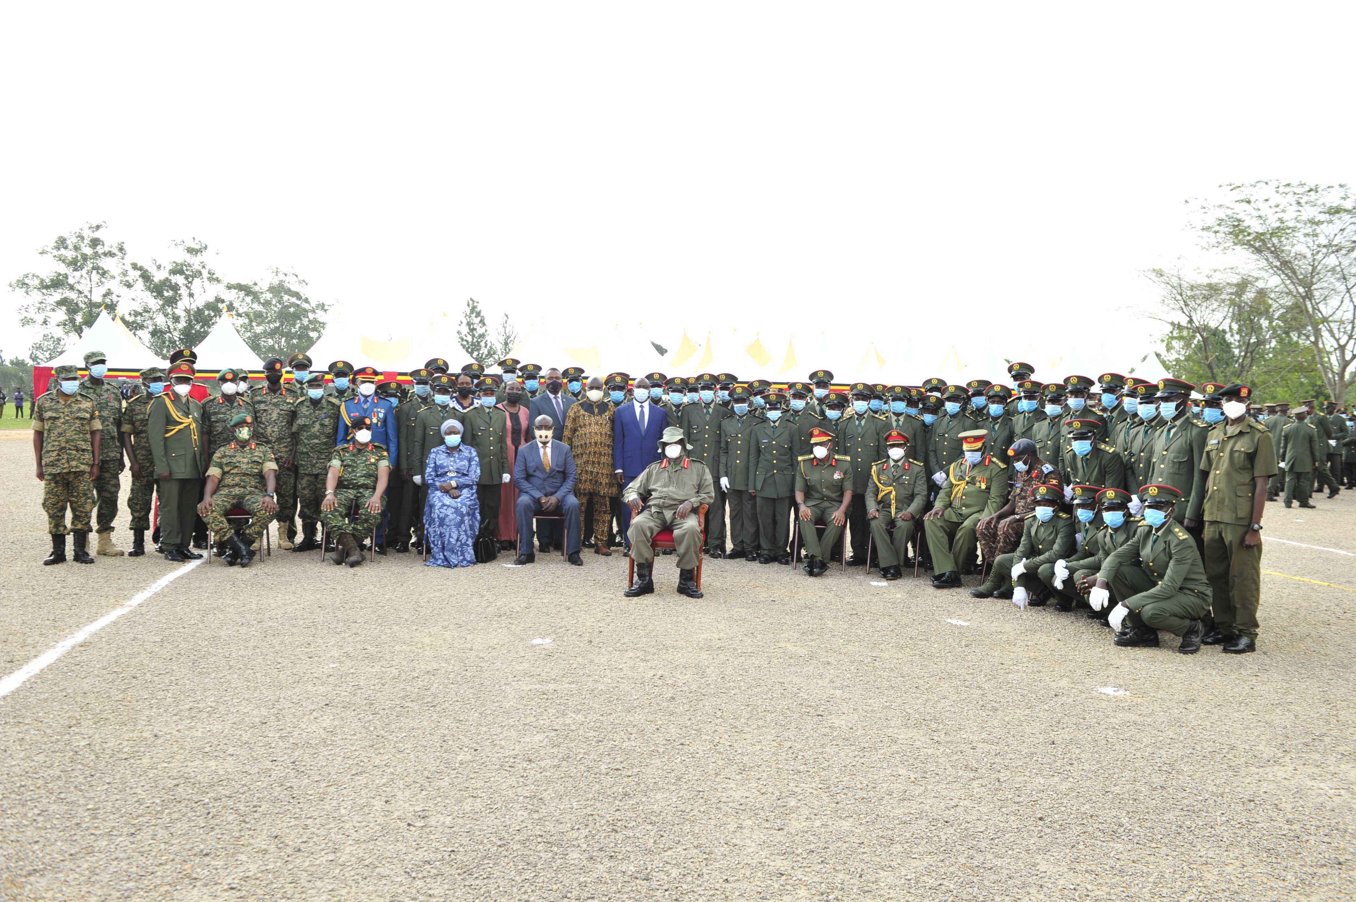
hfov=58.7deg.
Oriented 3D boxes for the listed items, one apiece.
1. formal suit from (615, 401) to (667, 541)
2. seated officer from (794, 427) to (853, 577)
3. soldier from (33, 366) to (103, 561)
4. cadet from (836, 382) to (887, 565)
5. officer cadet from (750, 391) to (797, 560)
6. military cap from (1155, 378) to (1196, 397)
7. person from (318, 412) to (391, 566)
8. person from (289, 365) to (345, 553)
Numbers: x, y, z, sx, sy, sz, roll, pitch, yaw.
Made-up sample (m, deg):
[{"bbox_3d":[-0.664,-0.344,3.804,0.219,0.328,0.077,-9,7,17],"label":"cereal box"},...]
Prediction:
[{"bbox_3d":[-0.349,0.236,11.815,0.540,1.470,0.320,1,2,-2],"label":"formal suit"},{"bbox_3d":[1.381,0.463,11.380,0.550,1.320,0.800,2,2,6],"label":"seated officer"},{"bbox_3d":[-5.424,0.105,10.700,0.600,1.740,0.360,1,2,-20],"label":"soldier"},{"bbox_3d":[1.814,0.225,11.954,0.510,1.795,0.320,2,2,7],"label":"cadet"},{"bbox_3d":[0.949,0.252,11.745,0.480,1.670,0.330,2,2,4],"label":"officer cadet"},{"bbox_3d":[3.576,-0.452,8.650,0.280,0.140,0.255,0,3,-24],"label":"military cap"},{"bbox_3d":[-3.029,0.352,11.312,0.580,1.374,0.800,1,2,-5],"label":"person"},{"bbox_3d":[-3.643,0.108,12.094,0.510,1.779,0.330,1,2,-6],"label":"person"}]

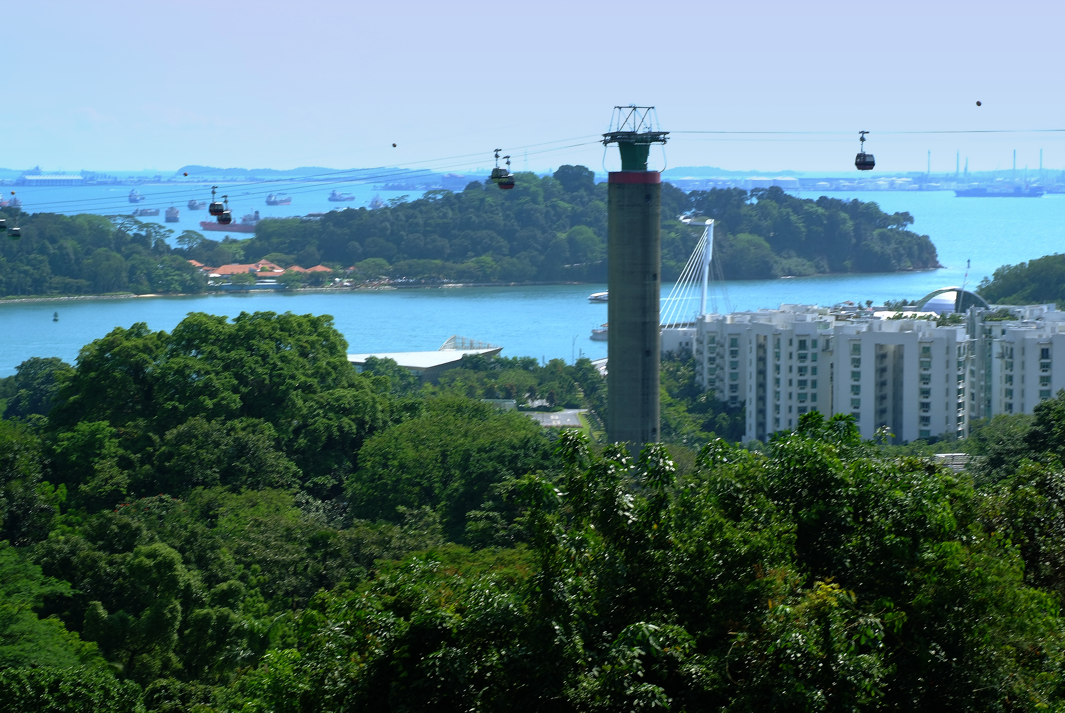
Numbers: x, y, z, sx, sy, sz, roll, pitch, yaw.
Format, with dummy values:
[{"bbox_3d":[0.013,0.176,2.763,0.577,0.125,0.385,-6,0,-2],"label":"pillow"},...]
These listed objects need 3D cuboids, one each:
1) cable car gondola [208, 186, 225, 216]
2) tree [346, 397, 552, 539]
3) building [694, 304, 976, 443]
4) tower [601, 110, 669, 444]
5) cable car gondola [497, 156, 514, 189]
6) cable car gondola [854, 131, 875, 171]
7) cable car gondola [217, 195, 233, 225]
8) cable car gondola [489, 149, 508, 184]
[{"bbox_3d":[-51.890,-25.560,438.000,1.900,5.000,2.000,-4,6,-42],"label":"cable car gondola"},{"bbox_3d":[-7.840,12.060,251.560,19.000,16.000,17.500,0,4,0],"label":"tree"},{"bbox_3d":[73.280,5.360,642.130,61.000,33.500,38.000,2,4,20],"label":"building"},{"bbox_3d":[13.920,-7.760,361.410,8.000,52.200,8.000,-4,6,-42],"label":"tower"},{"bbox_3d":[-3.710,-25.860,375.000,1.900,5.000,2.000,-4,6,-42],"label":"cable car gondola"},{"bbox_3d":[41.900,-25.930,336.000,1.900,5.000,2.000,-4,6,-42],"label":"cable car gondola"},{"bbox_3d":[-48.970,-23.220,424.000,1.900,5.000,2.000,-4,6,-42],"label":"cable car gondola"},{"bbox_3d":[-4.760,-27.460,386.000,1.900,5.000,2.000,-4,6,-42],"label":"cable car gondola"}]

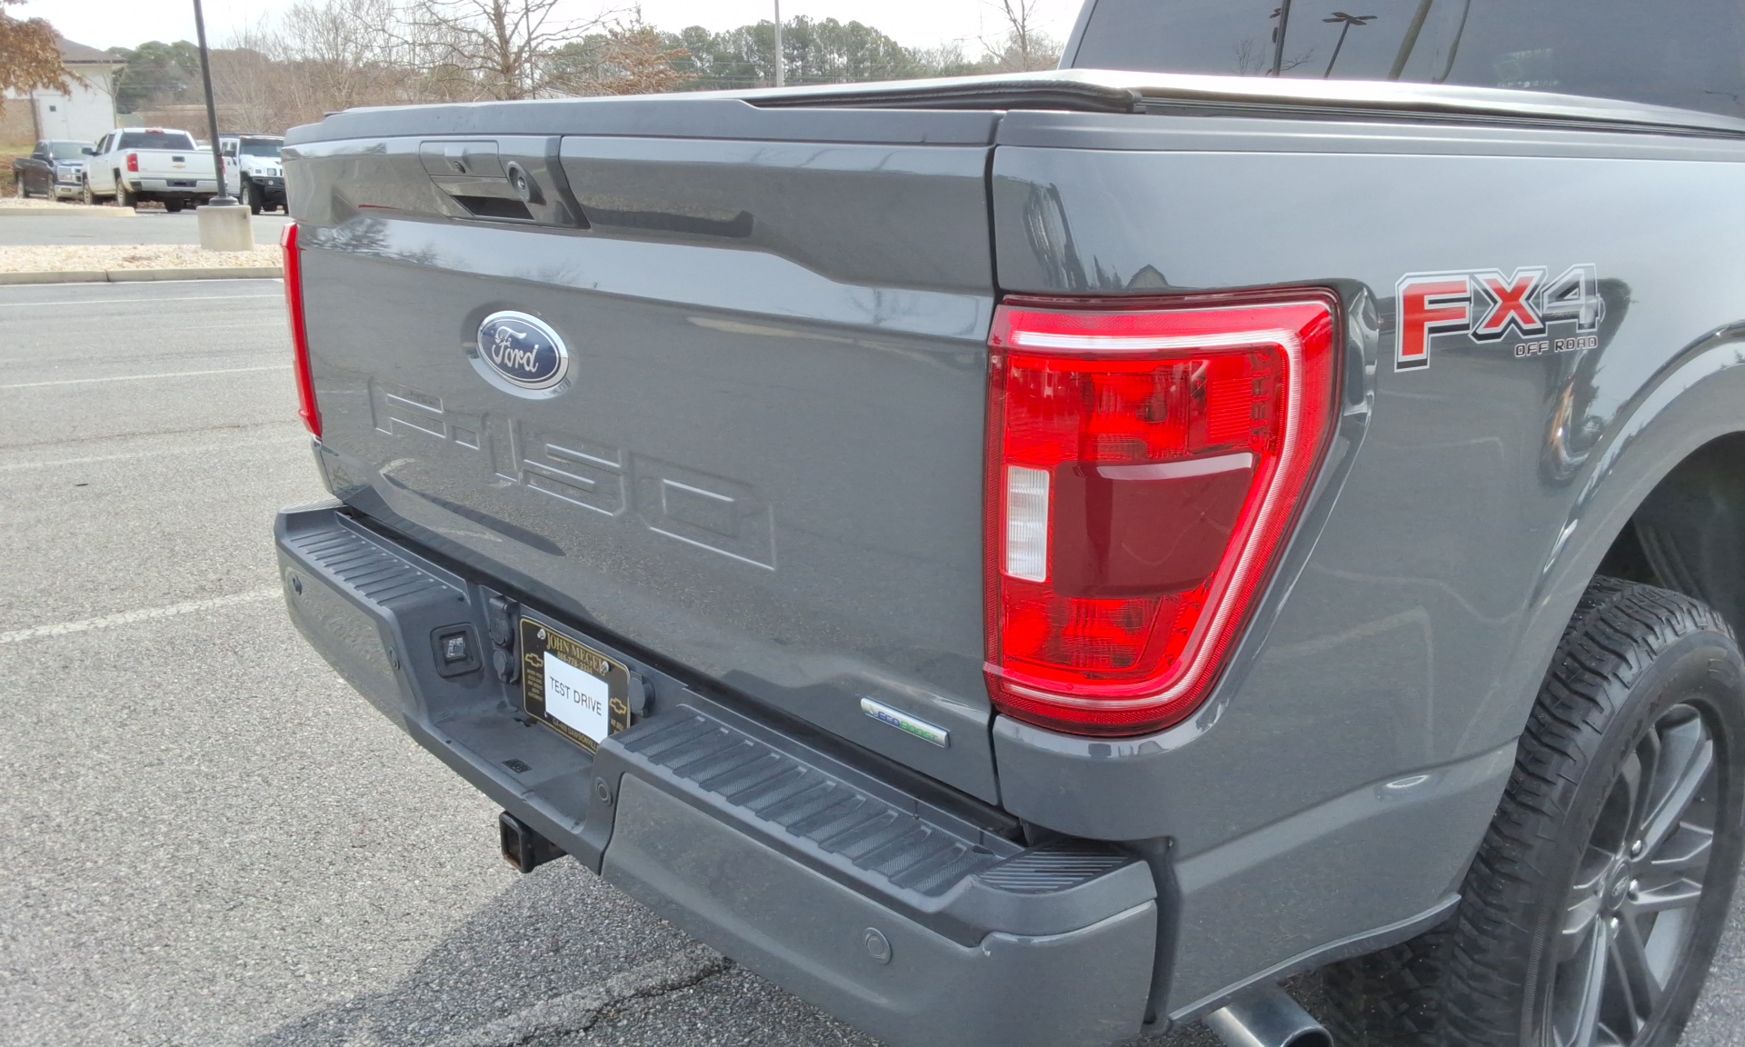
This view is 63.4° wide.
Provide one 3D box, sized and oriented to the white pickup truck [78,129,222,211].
[{"bbox_3d":[-16.612,-8.114,32.470,2.040,1.880,5.840,-12,19,-36],"label":"white pickup truck"}]

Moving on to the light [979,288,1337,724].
[{"bbox_3d":[0.246,-0.017,1.233,0.270,0.378,0.164,-14,20,-39],"label":"light"}]

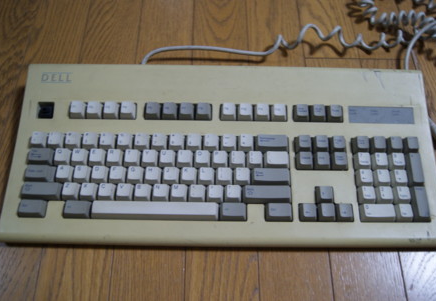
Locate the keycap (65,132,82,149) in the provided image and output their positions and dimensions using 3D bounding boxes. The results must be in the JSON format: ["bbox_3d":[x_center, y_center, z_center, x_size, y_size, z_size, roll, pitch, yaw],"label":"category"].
[{"bbox_3d":[-0.159,-0.011,0.452,0.018,0.011,0.018,1,69,-1],"label":"keycap"}]

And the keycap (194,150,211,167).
[{"bbox_3d":[-0.017,0.008,0.448,0.018,0.010,0.018,1,69,0],"label":"keycap"}]

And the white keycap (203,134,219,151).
[{"bbox_3d":[-0.007,-0.009,0.453,0.018,0.011,0.018,1,68,-1],"label":"white keycap"}]

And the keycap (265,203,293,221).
[{"bbox_3d":[0.063,0.062,0.428,0.028,0.010,0.018,1,69,0],"label":"keycap"}]

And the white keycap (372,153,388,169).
[{"bbox_3d":[0.178,0.012,0.451,0.018,0.009,0.018,1,69,-1],"label":"white keycap"}]

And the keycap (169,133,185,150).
[{"bbox_3d":[-0.045,-0.009,0.455,0.018,0.010,0.018,1,69,-1],"label":"keycap"}]

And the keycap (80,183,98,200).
[{"bbox_3d":[-0.137,0.043,0.436,0.018,0.009,0.018,1,69,-1],"label":"keycap"}]

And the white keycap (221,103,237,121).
[{"bbox_3d":[0.012,-0.045,0.468,0.018,0.011,0.018,1,68,-1],"label":"white keycap"}]

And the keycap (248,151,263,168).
[{"bbox_3d":[0.040,0.010,0.450,0.018,0.009,0.018,1,69,-1],"label":"keycap"}]

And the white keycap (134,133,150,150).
[{"bbox_3d":[-0.084,-0.010,0.455,0.018,0.009,0.018,1,69,-1],"label":"white keycap"}]

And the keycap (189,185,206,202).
[{"bbox_3d":[-0.023,0.044,0.437,0.018,0.009,0.018,1,69,-1],"label":"keycap"}]

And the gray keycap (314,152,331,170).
[{"bbox_3d":[0.115,0.012,0.454,0.018,0.010,0.018,1,69,-1],"label":"gray keycap"}]

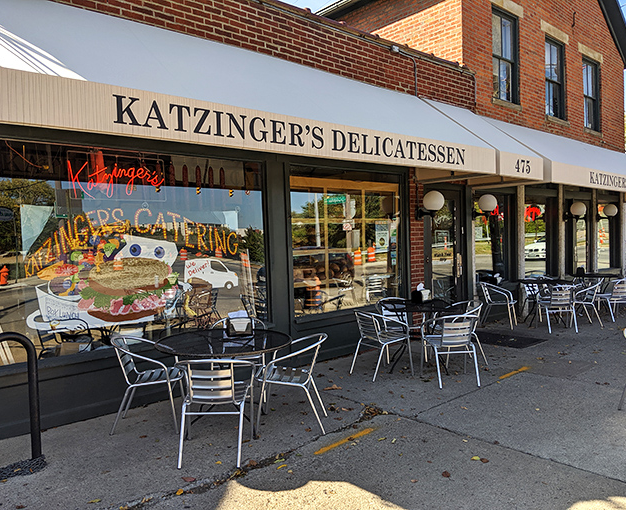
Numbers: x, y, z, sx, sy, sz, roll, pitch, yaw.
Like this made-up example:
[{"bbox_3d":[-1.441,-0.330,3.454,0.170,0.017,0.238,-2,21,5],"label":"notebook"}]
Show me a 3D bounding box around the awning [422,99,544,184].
[{"bbox_3d":[2.558,-1.759,8.015,1.290,1.300,1.270,-4,3,-42],"label":"awning"}]

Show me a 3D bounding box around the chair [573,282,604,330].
[{"bbox_3d":[4.589,0.840,9.069,0.575,0.730,0.560,-2,2,3],"label":"chair"}]

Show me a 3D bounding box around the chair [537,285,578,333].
[{"bbox_3d":[3.976,0.863,8.612,0.560,0.730,0.575,-2,2,6],"label":"chair"}]

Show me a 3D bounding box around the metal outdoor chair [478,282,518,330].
[{"bbox_3d":[3.188,0.858,9.144,0.575,0.730,0.560,-1,2,28],"label":"metal outdoor chair"}]

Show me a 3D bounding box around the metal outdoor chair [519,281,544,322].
[{"bbox_3d":[3.890,0.742,9.118,0.540,0.730,0.560,-3,2,-24],"label":"metal outdoor chair"}]

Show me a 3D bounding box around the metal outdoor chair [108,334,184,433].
[{"bbox_3d":[-1.376,1.052,4.427,0.560,0.730,0.540,-2,2,-7],"label":"metal outdoor chair"}]

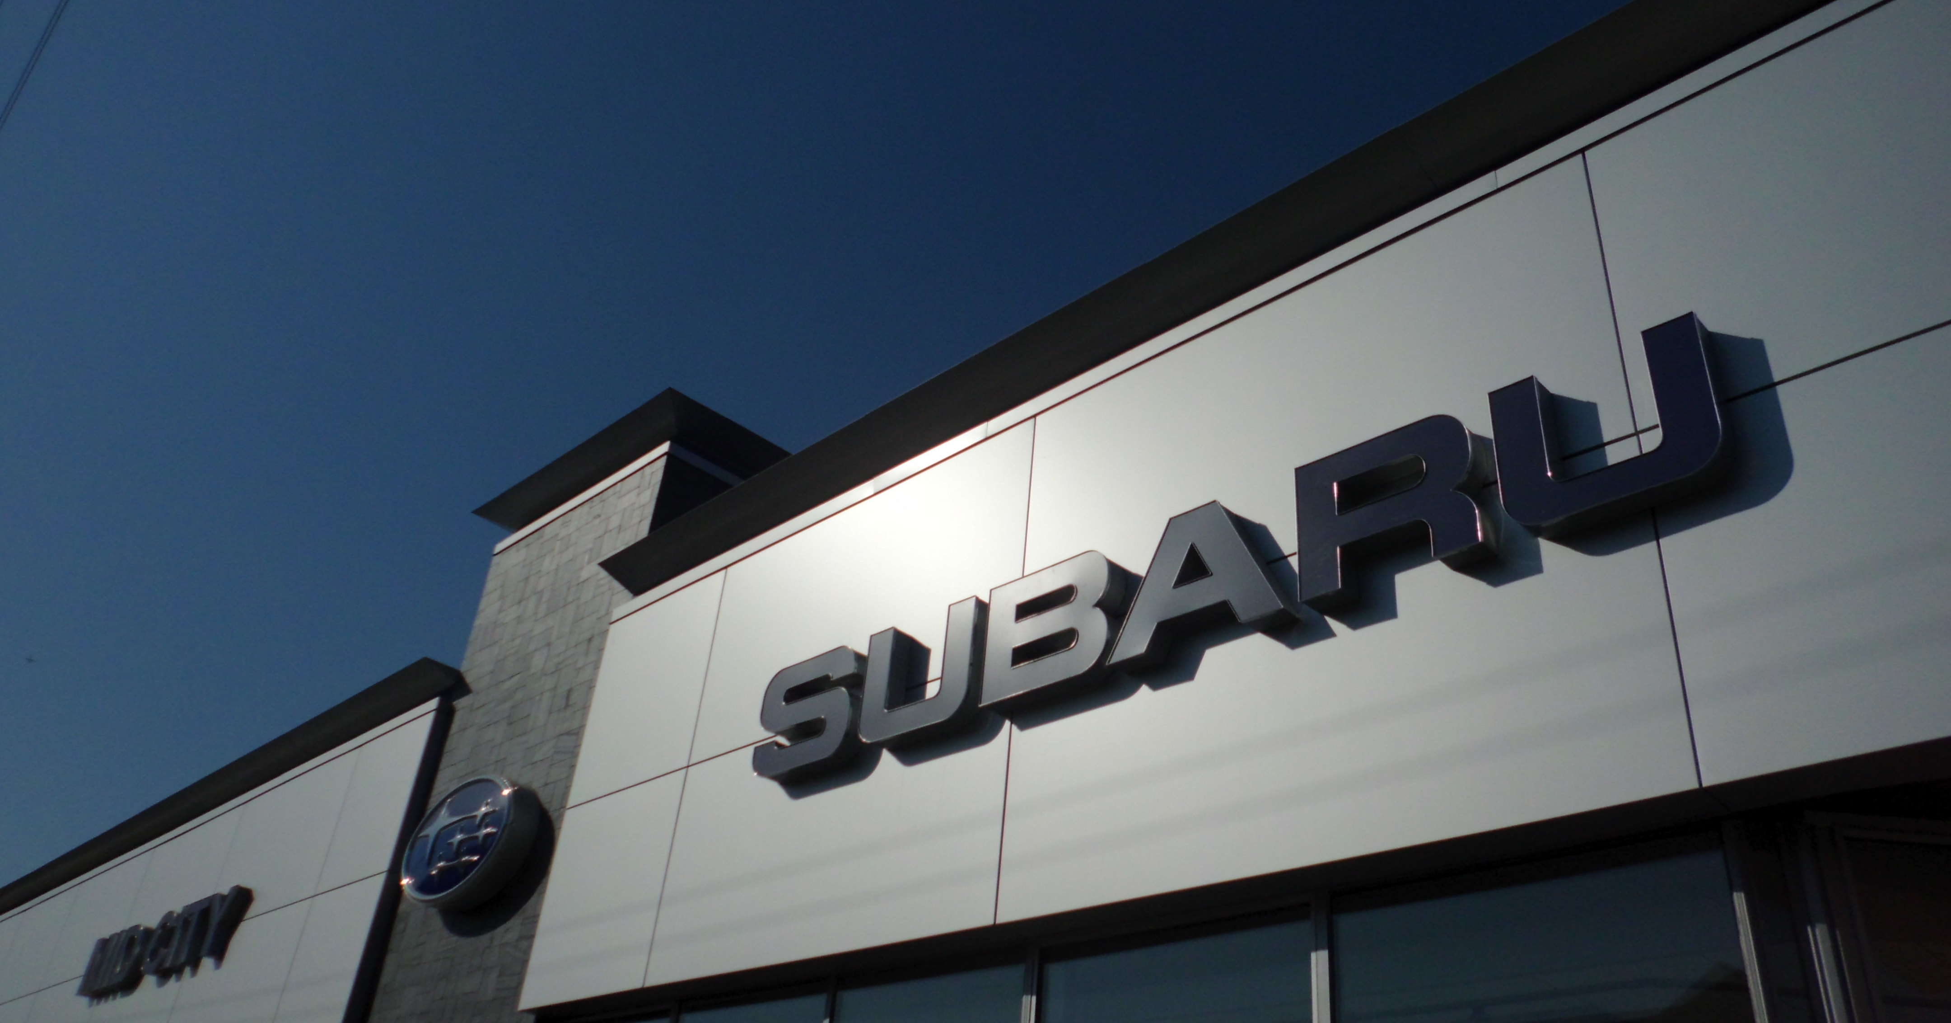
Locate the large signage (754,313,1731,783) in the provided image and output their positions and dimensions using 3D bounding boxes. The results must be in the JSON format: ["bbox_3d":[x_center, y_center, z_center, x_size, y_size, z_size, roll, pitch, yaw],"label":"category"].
[{"bbox_3d":[0.618,0.390,6.071,0.125,0.585,4.802,30,-39,-35],"label":"large signage"}]

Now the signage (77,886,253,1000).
[{"bbox_3d":[-7.478,3.985,13.415,0.125,0.548,3.694,30,-39,-35],"label":"signage"}]

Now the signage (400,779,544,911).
[{"bbox_3d":[-3.370,2.212,9.779,0.228,0.818,1.444,30,-39,-35],"label":"signage"}]

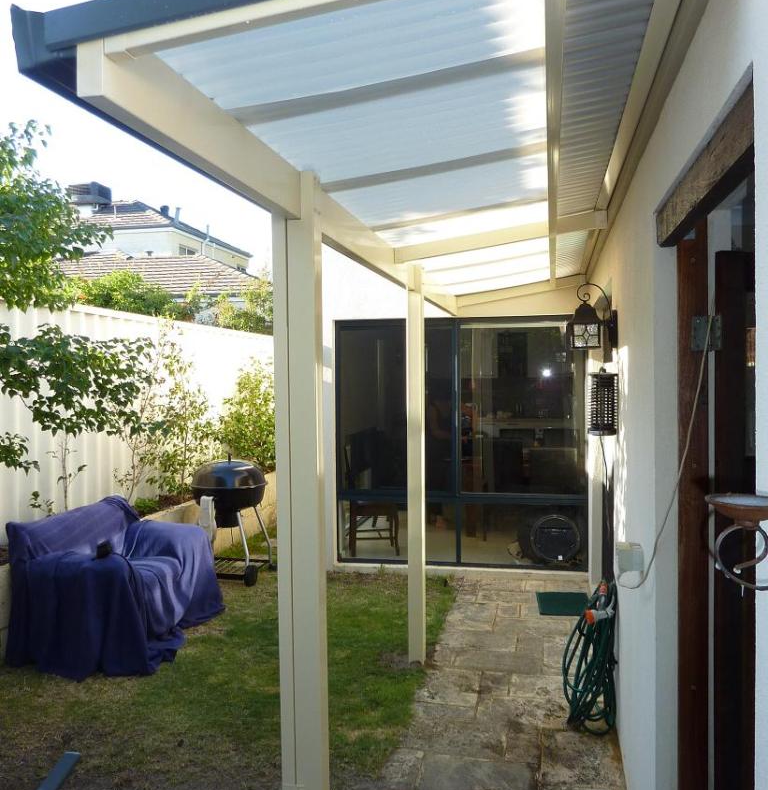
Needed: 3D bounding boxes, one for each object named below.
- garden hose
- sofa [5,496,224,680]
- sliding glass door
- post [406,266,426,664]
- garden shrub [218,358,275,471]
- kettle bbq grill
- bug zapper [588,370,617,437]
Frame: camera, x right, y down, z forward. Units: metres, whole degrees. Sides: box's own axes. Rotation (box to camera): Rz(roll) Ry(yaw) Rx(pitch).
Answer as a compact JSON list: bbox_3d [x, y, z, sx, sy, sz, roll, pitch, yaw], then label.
[{"bbox_3d":[0.963,1.216,3.479,0.240,0.690,0.300,0,2,13],"label":"garden hose"},{"bbox_3d":[-1.592,1.103,4.607,0.840,0.810,1.180,0,2,13],"label":"sofa"},{"bbox_3d":[0.624,0.404,6.247,2.110,2.095,0.110,0,2,13],"label":"sliding glass door"},{"bbox_3d":[0.191,0.407,4.319,0.090,2.300,0.090,0,2,13],"label":"post"},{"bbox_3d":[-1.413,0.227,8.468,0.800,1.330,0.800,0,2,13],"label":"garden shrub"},{"bbox_3d":[-1.238,0.972,6.062,0.620,0.990,0.600,0,2,13],"label":"kettle bbq grill"},{"bbox_3d":[0.940,0.030,3.184,0.135,0.285,0.135,0,2,13],"label":"bug zapper"}]

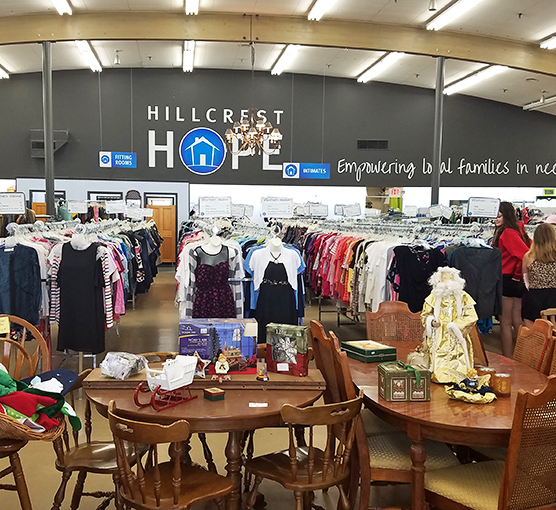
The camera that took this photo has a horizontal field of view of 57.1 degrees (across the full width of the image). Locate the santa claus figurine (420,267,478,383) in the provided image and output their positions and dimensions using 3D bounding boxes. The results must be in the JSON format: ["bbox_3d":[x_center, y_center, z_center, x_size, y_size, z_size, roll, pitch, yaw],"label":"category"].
[{"bbox_3d":[0.875,0.353,2.620,0.285,0.560,0.210,2,4,13],"label":"santa claus figurine"}]

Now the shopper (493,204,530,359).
[{"bbox_3d":[2.300,0.354,4.945,0.380,1.660,0.430,3,5,27],"label":"shopper"}]

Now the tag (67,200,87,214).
[{"bbox_3d":[-2.949,-0.705,7.500,0.285,0.180,0.020,0,4,-6],"label":"tag"}]

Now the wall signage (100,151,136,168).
[{"bbox_3d":[-4.106,-2.458,13.147,0.930,0.400,0.030,0,5,-11],"label":"wall signage"}]

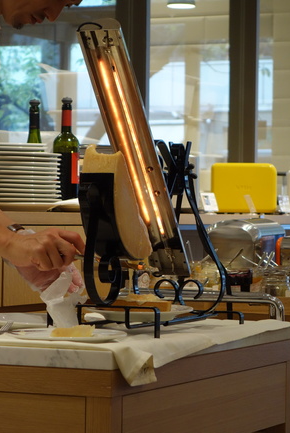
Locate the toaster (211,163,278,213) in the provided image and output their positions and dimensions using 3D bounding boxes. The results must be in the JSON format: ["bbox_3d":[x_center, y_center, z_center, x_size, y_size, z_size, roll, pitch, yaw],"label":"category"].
[{"bbox_3d":[0.390,-0.107,6.841,0.255,0.190,0.180,1,0,9],"label":"toaster"}]

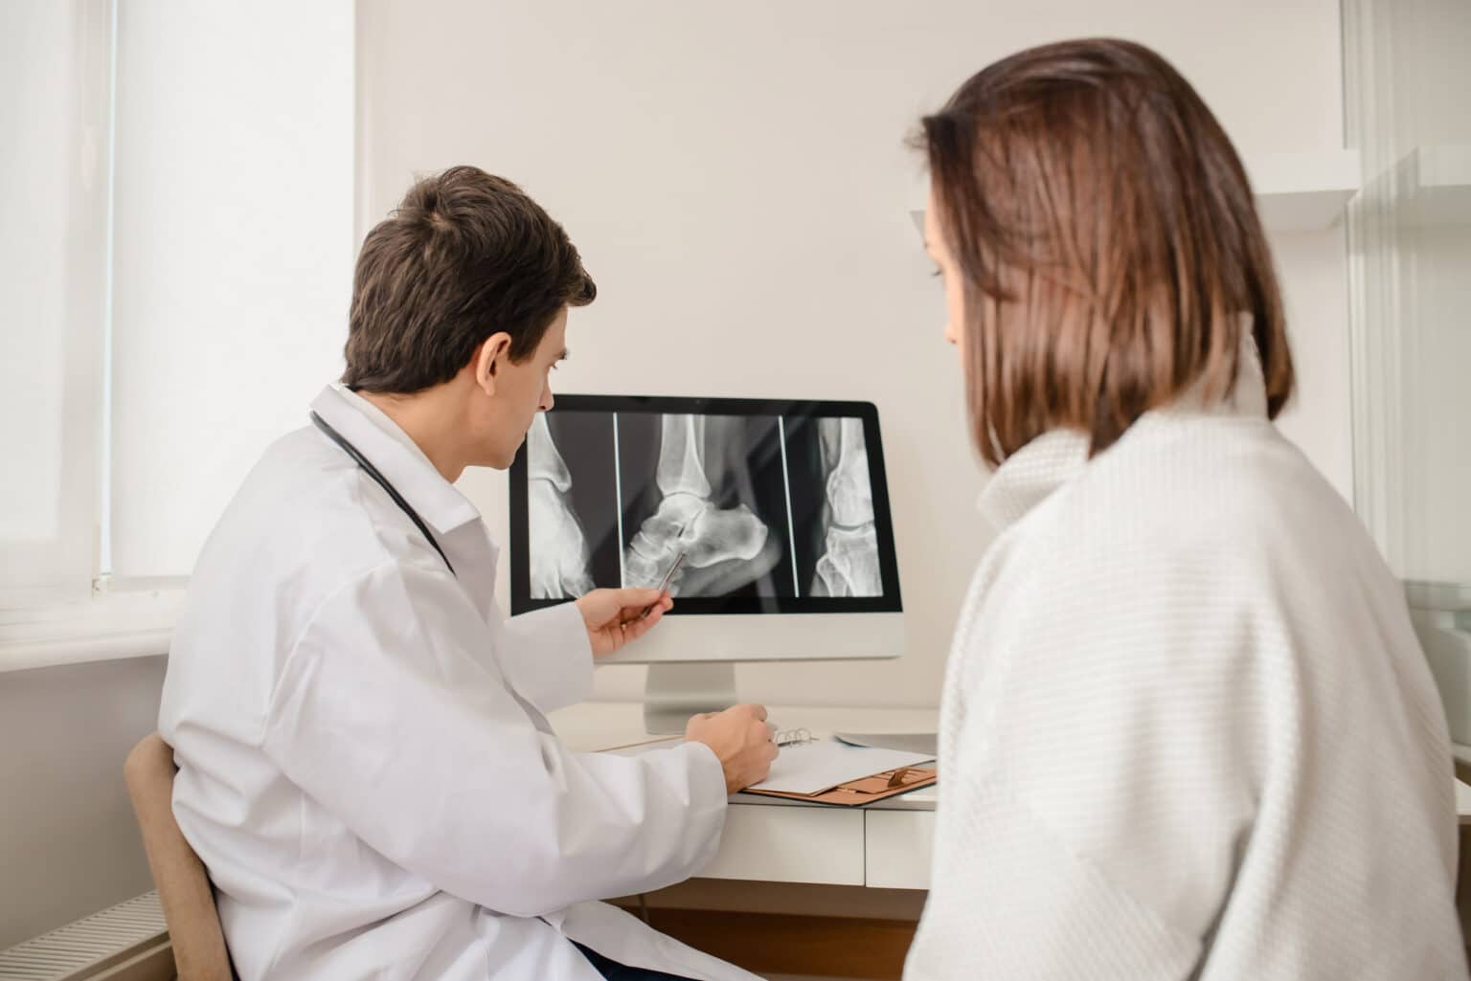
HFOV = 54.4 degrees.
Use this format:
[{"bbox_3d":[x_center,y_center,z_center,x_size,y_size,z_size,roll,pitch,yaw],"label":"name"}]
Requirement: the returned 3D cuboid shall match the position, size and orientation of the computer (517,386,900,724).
[{"bbox_3d":[-0.046,0.098,1.975,0.530,0.455,0.205,1,-2,-12],"label":"computer"}]

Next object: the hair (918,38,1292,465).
[{"bbox_3d":[0.228,-0.150,0.900,0.200,0.270,0.235,2,-11,-37],"label":"hair"}]

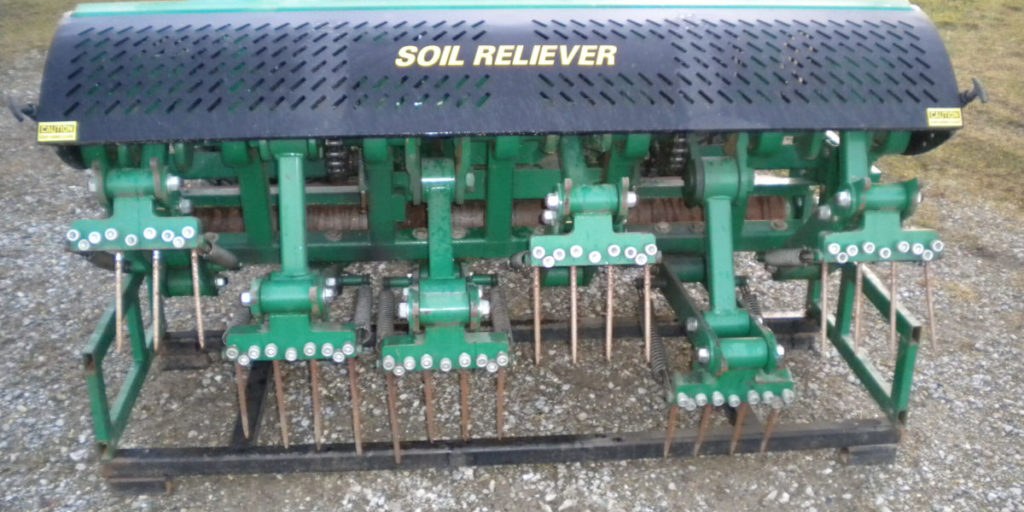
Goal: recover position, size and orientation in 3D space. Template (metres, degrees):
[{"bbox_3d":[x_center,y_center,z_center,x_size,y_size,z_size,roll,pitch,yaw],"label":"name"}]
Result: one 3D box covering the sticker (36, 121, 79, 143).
[{"bbox_3d":[-0.894,-0.244,2.038,0.075,0.040,0.003,-1,-6,-5],"label":"sticker"}]

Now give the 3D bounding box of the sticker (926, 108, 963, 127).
[{"bbox_3d":[0.916,-0.292,2.188,0.075,0.040,0.003,-1,-6,-5],"label":"sticker"}]

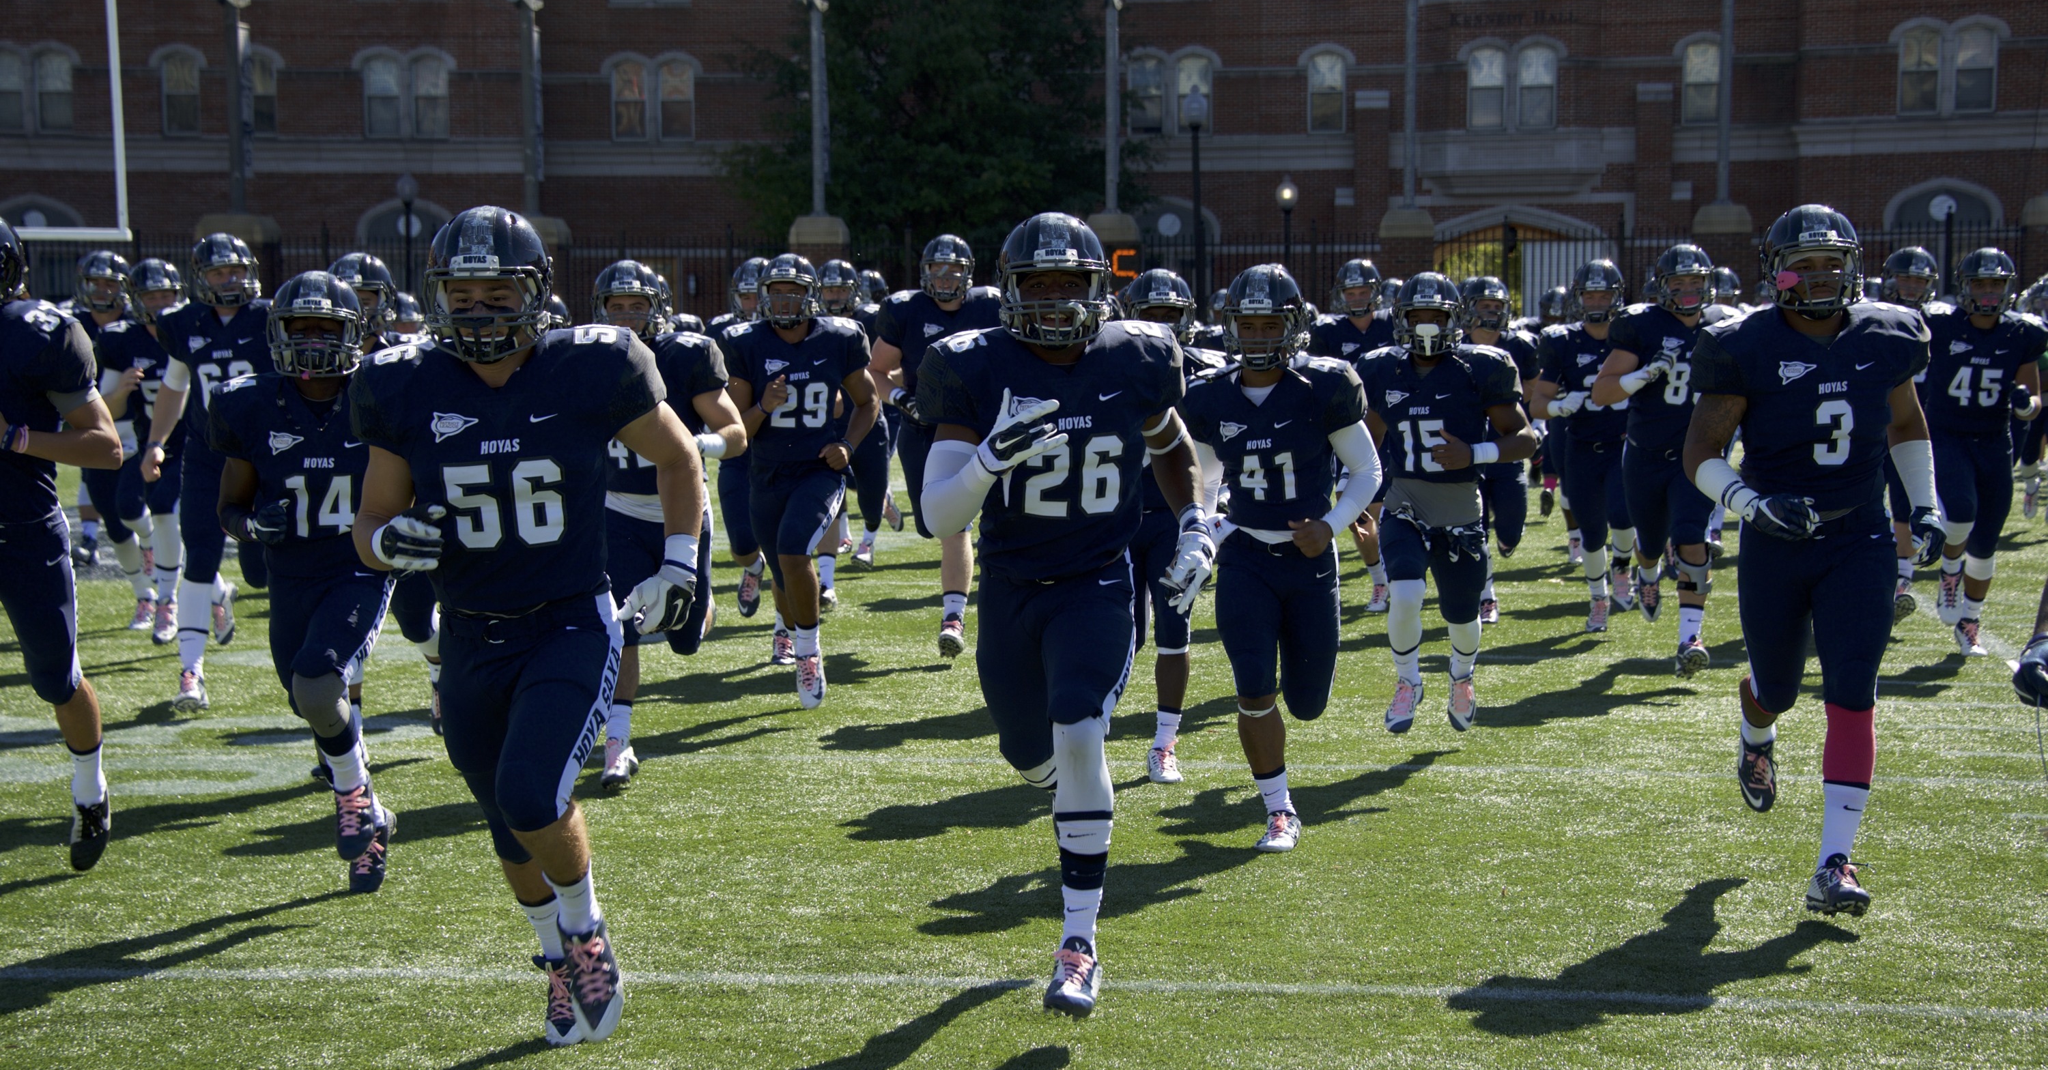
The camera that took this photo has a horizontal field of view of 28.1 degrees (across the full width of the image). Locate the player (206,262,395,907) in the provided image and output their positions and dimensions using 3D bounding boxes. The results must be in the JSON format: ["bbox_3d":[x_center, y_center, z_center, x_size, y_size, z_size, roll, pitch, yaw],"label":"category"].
[{"bbox_3d":[-1.950,0.129,11.150,0.560,1.687,0.850,0,3,-6],"label":"player"}]

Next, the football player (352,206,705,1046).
[{"bbox_3d":[-0.971,0.210,8.150,0.700,1.720,0.900,0,3,-3],"label":"football player"}]

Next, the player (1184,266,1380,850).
[{"bbox_3d":[0.761,0.069,12.200,0.620,1.724,0.750,0,3,5],"label":"player"}]

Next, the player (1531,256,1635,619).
[{"bbox_3d":[2.744,-0.437,19.800,0.660,1.795,0.750,1,3,6],"label":"player"}]

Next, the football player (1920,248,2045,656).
[{"bbox_3d":[4.405,-0.386,18.800,0.620,1.860,0.750,1,3,13],"label":"football player"}]

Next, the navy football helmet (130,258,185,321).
[{"bbox_3d":[-3.873,-1.101,18.300,0.245,0.275,0.305,-1,3,-18],"label":"navy football helmet"}]

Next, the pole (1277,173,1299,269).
[{"bbox_3d":[4.835,-4.638,75.063,0.400,4.000,0.400,0,3,0],"label":"pole"}]

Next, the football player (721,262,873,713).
[{"bbox_3d":[-0.912,-0.234,16.599,0.620,1.801,0.850,0,3,-4],"label":"football player"}]

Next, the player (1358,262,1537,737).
[{"bbox_3d":[1.535,-0.116,14.850,0.660,1.670,0.650,0,3,8],"label":"player"}]

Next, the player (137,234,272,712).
[{"bbox_3d":[-3.211,-0.248,16.250,0.640,1.889,0.800,0,3,-3],"label":"player"}]

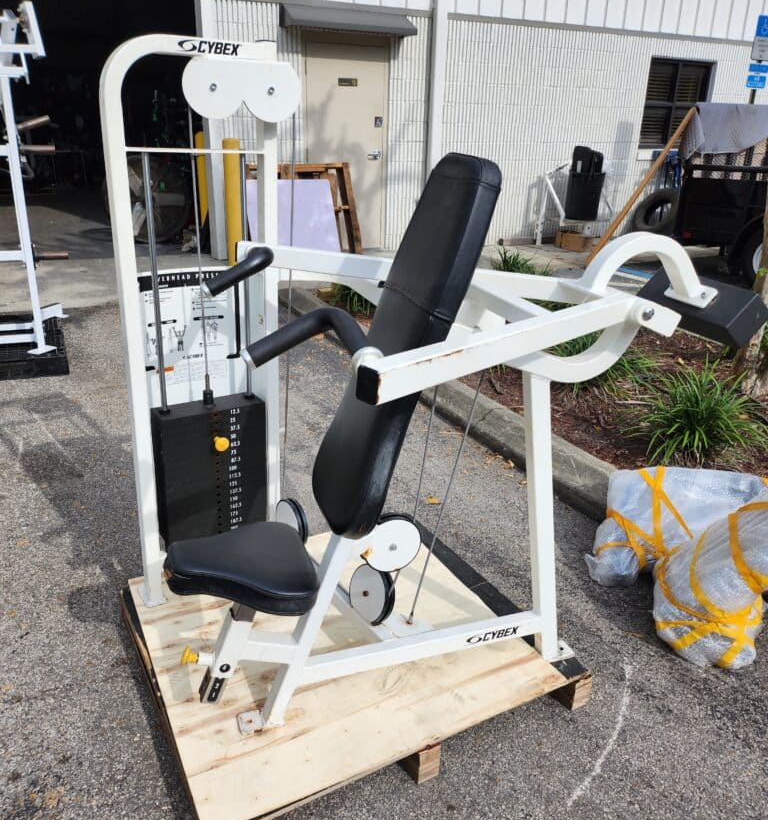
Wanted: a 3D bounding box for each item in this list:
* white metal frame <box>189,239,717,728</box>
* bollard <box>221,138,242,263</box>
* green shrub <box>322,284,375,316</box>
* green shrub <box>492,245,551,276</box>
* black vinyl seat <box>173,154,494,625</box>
[{"bbox_3d":[0.186,0.187,1.629,1.200,1.140,1.040,-6,24,-18],"label":"white metal frame"},{"bbox_3d":[-1.402,-1.849,6.510,0.160,1.140,0.160,-10,24,-25],"label":"bollard"},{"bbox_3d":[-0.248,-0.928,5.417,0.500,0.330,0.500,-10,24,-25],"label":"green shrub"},{"bbox_3d":[1.232,-1.310,6.370,0.520,0.370,0.520,-10,24,-25],"label":"green shrub"},{"bbox_3d":[-0.130,-0.047,1.409,0.640,0.880,0.340,-6,24,-18],"label":"black vinyl seat"}]

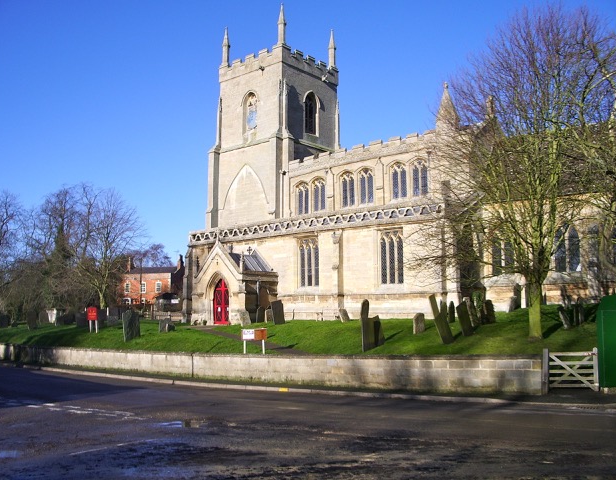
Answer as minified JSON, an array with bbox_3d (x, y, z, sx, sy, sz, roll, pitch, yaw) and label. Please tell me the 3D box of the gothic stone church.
[{"bbox_3d":[6.770,-7.733,52.541,37.925,28.814,18.685,-5,-8,41],"label":"gothic stone church"}]

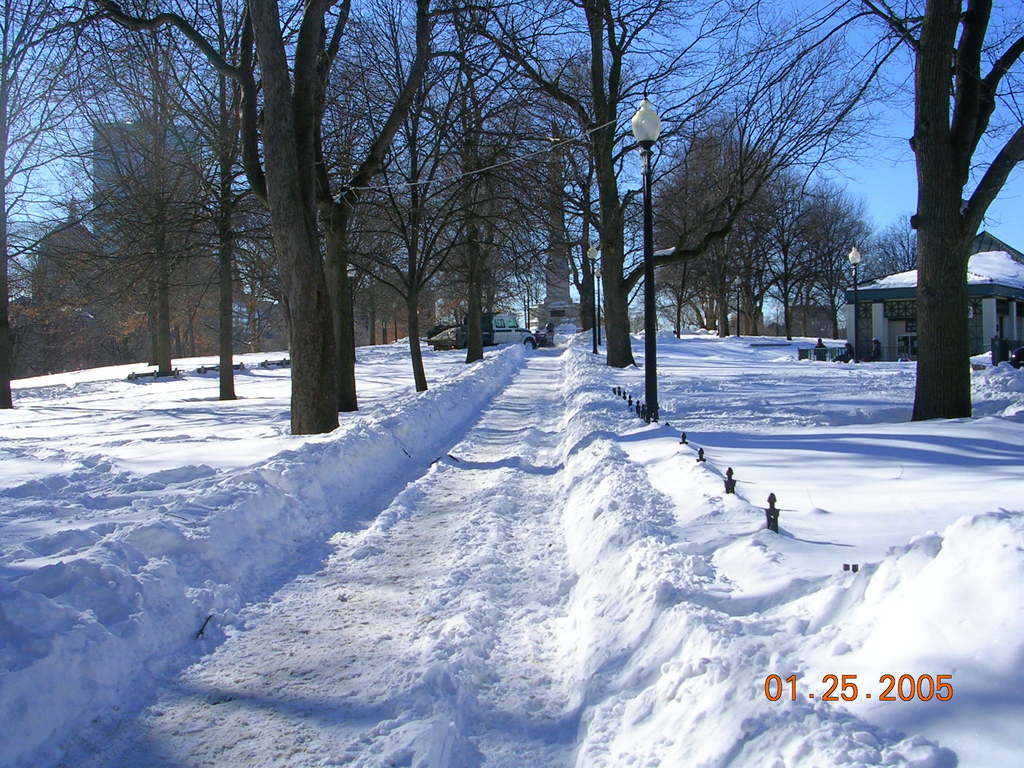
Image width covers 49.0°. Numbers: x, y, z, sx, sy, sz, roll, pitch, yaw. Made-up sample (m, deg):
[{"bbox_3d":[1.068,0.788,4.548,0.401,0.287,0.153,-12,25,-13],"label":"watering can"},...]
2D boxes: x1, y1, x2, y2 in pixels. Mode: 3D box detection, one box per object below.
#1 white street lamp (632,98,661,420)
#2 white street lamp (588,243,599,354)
[{"bbox_3d":[1.971,-1.787,16.200,0.410,4.660,0.410,-1,1,0],"label":"white street lamp"},{"bbox_3d":[3.275,-3.403,45.000,0.410,4.500,0.410,-1,1,0],"label":"white street lamp"}]

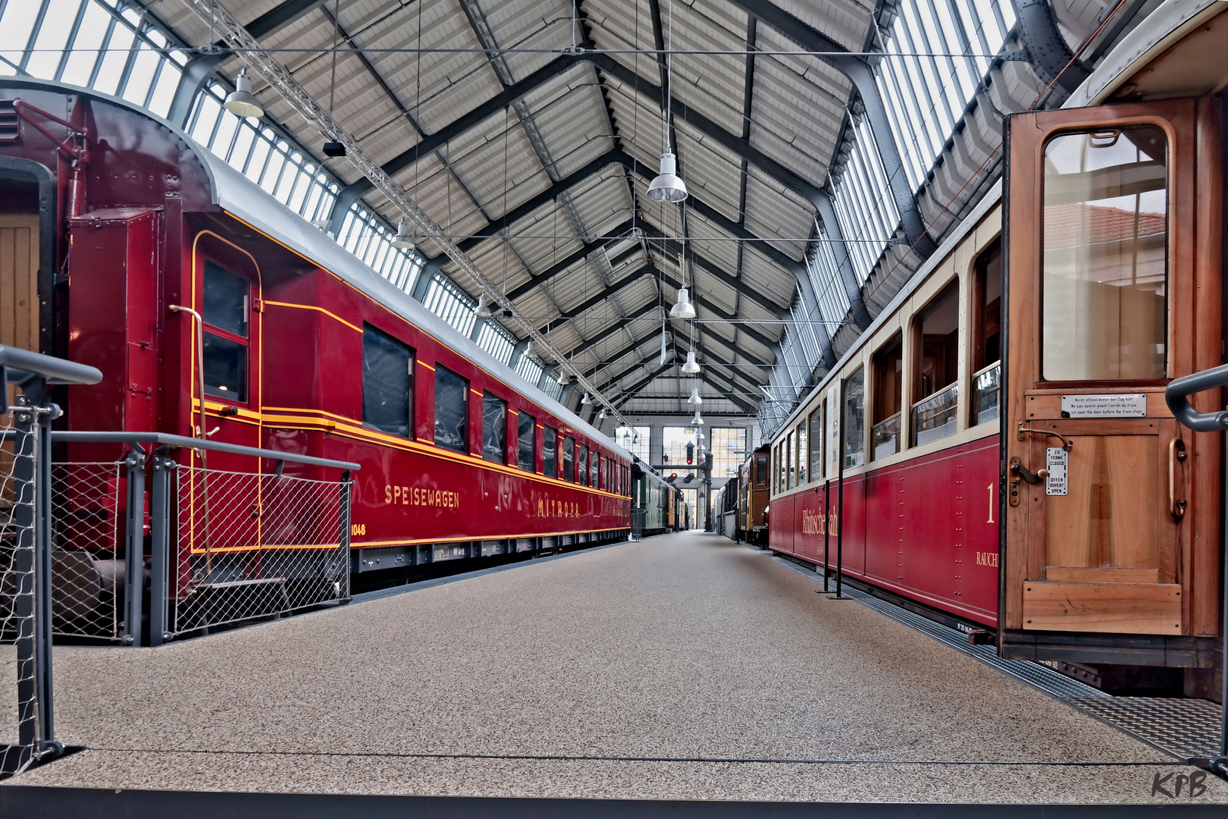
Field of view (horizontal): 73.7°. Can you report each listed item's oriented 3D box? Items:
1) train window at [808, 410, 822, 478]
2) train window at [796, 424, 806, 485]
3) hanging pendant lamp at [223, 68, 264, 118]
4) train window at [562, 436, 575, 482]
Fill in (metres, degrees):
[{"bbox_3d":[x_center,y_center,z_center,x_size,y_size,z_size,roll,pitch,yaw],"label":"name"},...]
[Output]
[{"bbox_3d":[2.877,0.515,11.720,0.070,1.010,1.240,-1,-6,6],"label":"train window"},{"bbox_3d":[3.023,0.751,13.200,0.070,1.010,1.230,-1,-6,6],"label":"train window"},{"bbox_3d":[-5.199,-4.456,11.500,0.490,0.560,0.490,-1,-6,7],"label":"hanging pendant lamp"},{"bbox_3d":[-0.886,0.988,16.357,0.070,0.900,1.140,-1,-6,8],"label":"train window"}]

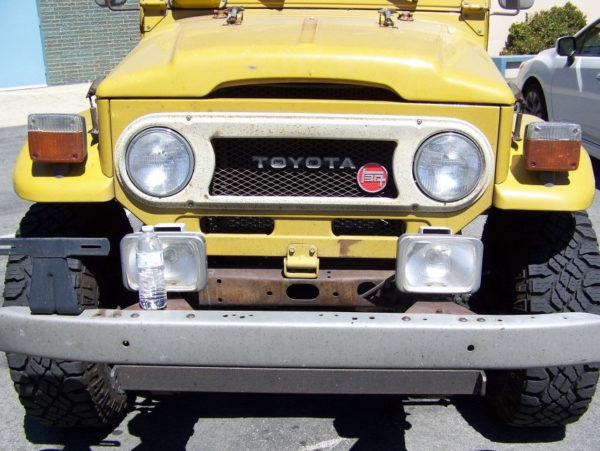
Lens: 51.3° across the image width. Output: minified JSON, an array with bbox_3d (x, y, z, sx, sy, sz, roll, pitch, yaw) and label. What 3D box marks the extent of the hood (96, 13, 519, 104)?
[{"bbox_3d":[0.028,-0.569,1.994,1.260,0.250,0.940,1,17,1],"label":"hood"}]

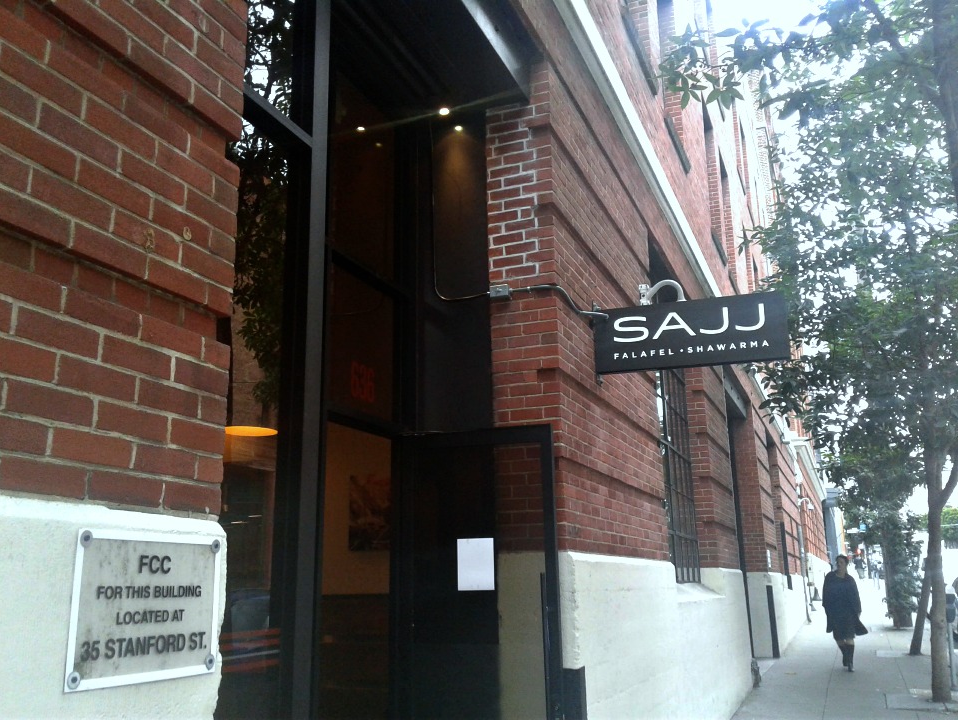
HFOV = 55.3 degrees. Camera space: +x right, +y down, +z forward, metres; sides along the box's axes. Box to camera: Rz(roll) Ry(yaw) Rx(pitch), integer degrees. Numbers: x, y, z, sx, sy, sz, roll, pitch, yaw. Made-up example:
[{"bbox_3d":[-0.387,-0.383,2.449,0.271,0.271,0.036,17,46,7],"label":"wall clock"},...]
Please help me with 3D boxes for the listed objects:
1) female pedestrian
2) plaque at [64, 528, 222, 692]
[{"bbox_3d":[5.329,3.658,13.352,0.620,1.630,0.480,-7,-15,21],"label":"female pedestrian"},{"bbox_3d":[-0.700,0.524,1.951,0.015,0.306,0.439,-7,-15,21],"label":"plaque"}]

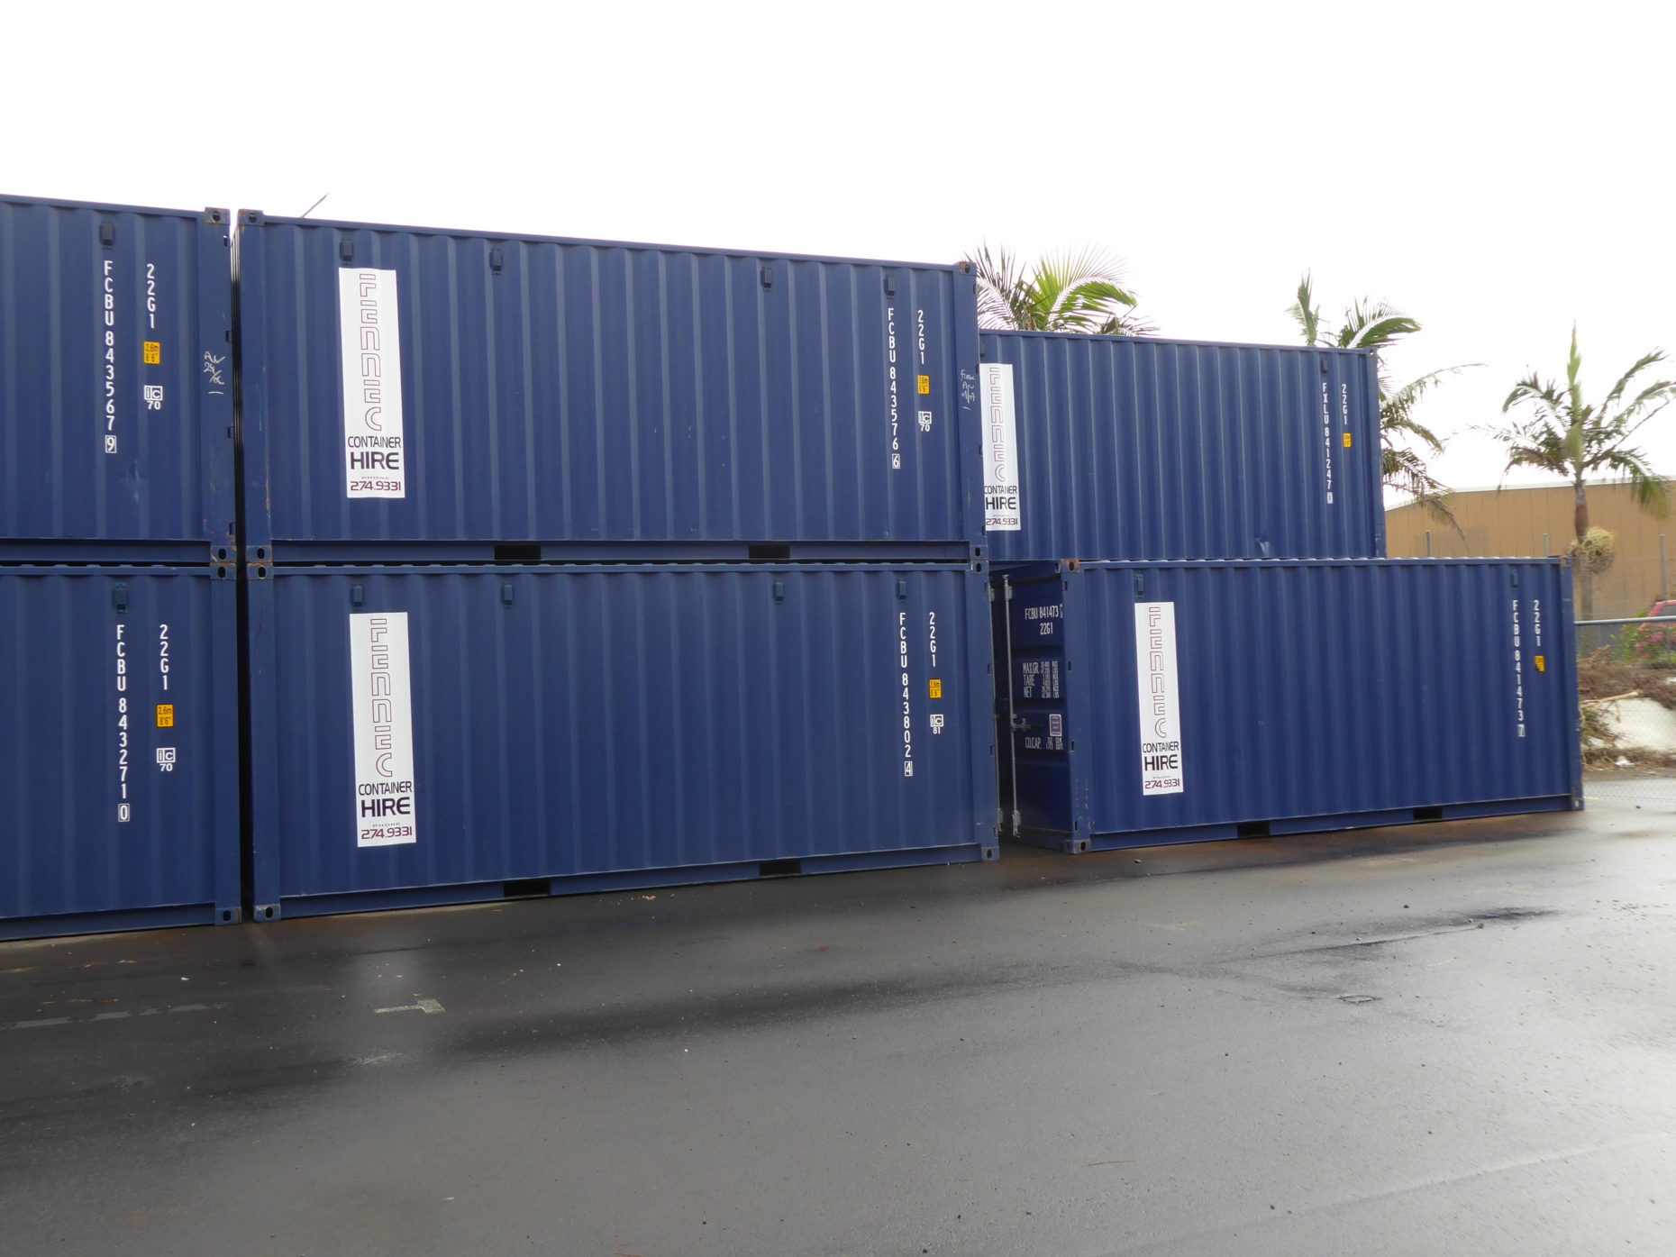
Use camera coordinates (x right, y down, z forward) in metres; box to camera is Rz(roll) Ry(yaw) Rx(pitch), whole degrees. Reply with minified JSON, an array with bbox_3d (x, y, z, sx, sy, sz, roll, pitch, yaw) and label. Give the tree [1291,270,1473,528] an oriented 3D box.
[{"bbox_3d":[7.720,-1.910,25.970,4.000,7.110,4.000,-1,-2,-22],"label":"tree"}]

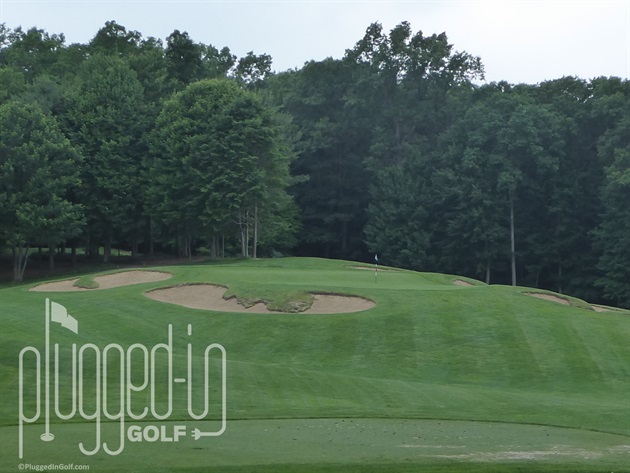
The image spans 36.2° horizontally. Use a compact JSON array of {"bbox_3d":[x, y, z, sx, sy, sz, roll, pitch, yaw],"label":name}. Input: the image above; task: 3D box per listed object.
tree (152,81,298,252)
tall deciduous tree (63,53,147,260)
[{"bbox_3d":[-8.339,-6.131,87.000,12.902,16.228,11.500,0,1,0],"label":"tree"},{"bbox_3d":[-19.414,-7.286,89.000,7.573,19.368,8.000,0,1,0],"label":"tall deciduous tree"}]

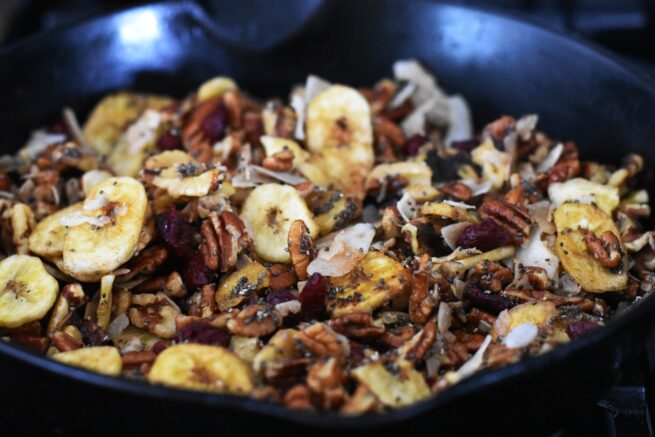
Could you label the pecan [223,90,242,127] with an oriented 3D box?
[{"bbox_3d":[-0.038,-0.044,0.548,0.009,0.016,0.009,-12,19,7],"label":"pecan"}]

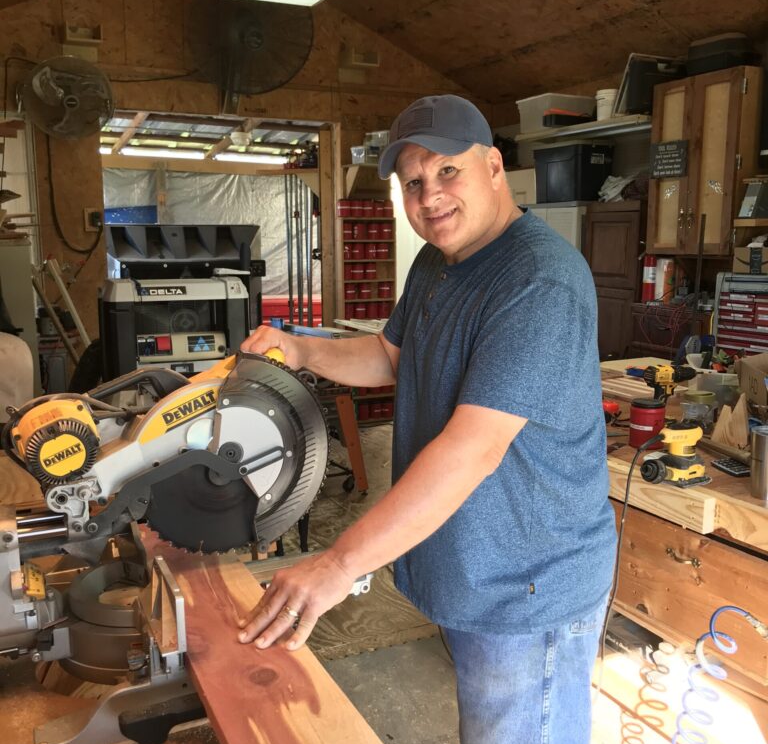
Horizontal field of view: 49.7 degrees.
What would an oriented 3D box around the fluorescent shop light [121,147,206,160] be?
[{"bbox_3d":[-2.328,-2.302,8.734,0.888,0.080,0.100,-5,11,-28],"label":"fluorescent shop light"}]

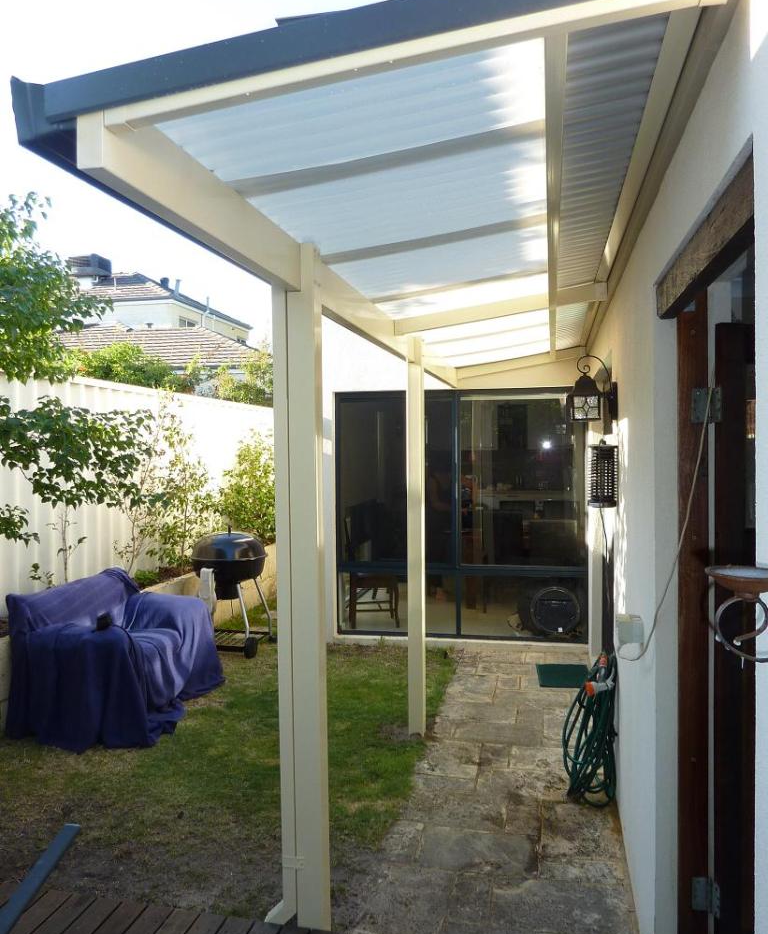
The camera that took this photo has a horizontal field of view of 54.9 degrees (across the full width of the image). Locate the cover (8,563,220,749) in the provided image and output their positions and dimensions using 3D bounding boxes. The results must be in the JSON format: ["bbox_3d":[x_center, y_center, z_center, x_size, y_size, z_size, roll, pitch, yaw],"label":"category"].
[{"bbox_3d":[-1.592,1.103,4.607,0.840,0.810,1.180,0,2,13],"label":"cover"}]

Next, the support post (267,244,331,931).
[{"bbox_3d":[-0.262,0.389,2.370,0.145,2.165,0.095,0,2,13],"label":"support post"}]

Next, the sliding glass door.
[{"bbox_3d":[0.624,0.404,6.247,2.110,2.095,0.110,0,2,13],"label":"sliding glass door"}]

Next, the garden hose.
[{"bbox_3d":[0.963,1.216,3.479,0.240,0.690,0.300,0,2,13],"label":"garden hose"}]

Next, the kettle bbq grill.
[{"bbox_3d":[-1.238,0.972,6.062,0.620,0.990,0.600,0,2,13],"label":"kettle bbq grill"}]

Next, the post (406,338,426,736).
[{"bbox_3d":[0.191,0.407,4.319,0.090,2.300,0.090,0,2,13],"label":"post"}]

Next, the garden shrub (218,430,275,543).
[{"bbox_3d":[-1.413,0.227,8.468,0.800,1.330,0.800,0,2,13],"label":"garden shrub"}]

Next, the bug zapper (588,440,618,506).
[{"bbox_3d":[0.940,0.030,3.184,0.135,0.285,0.135,0,2,13],"label":"bug zapper"}]

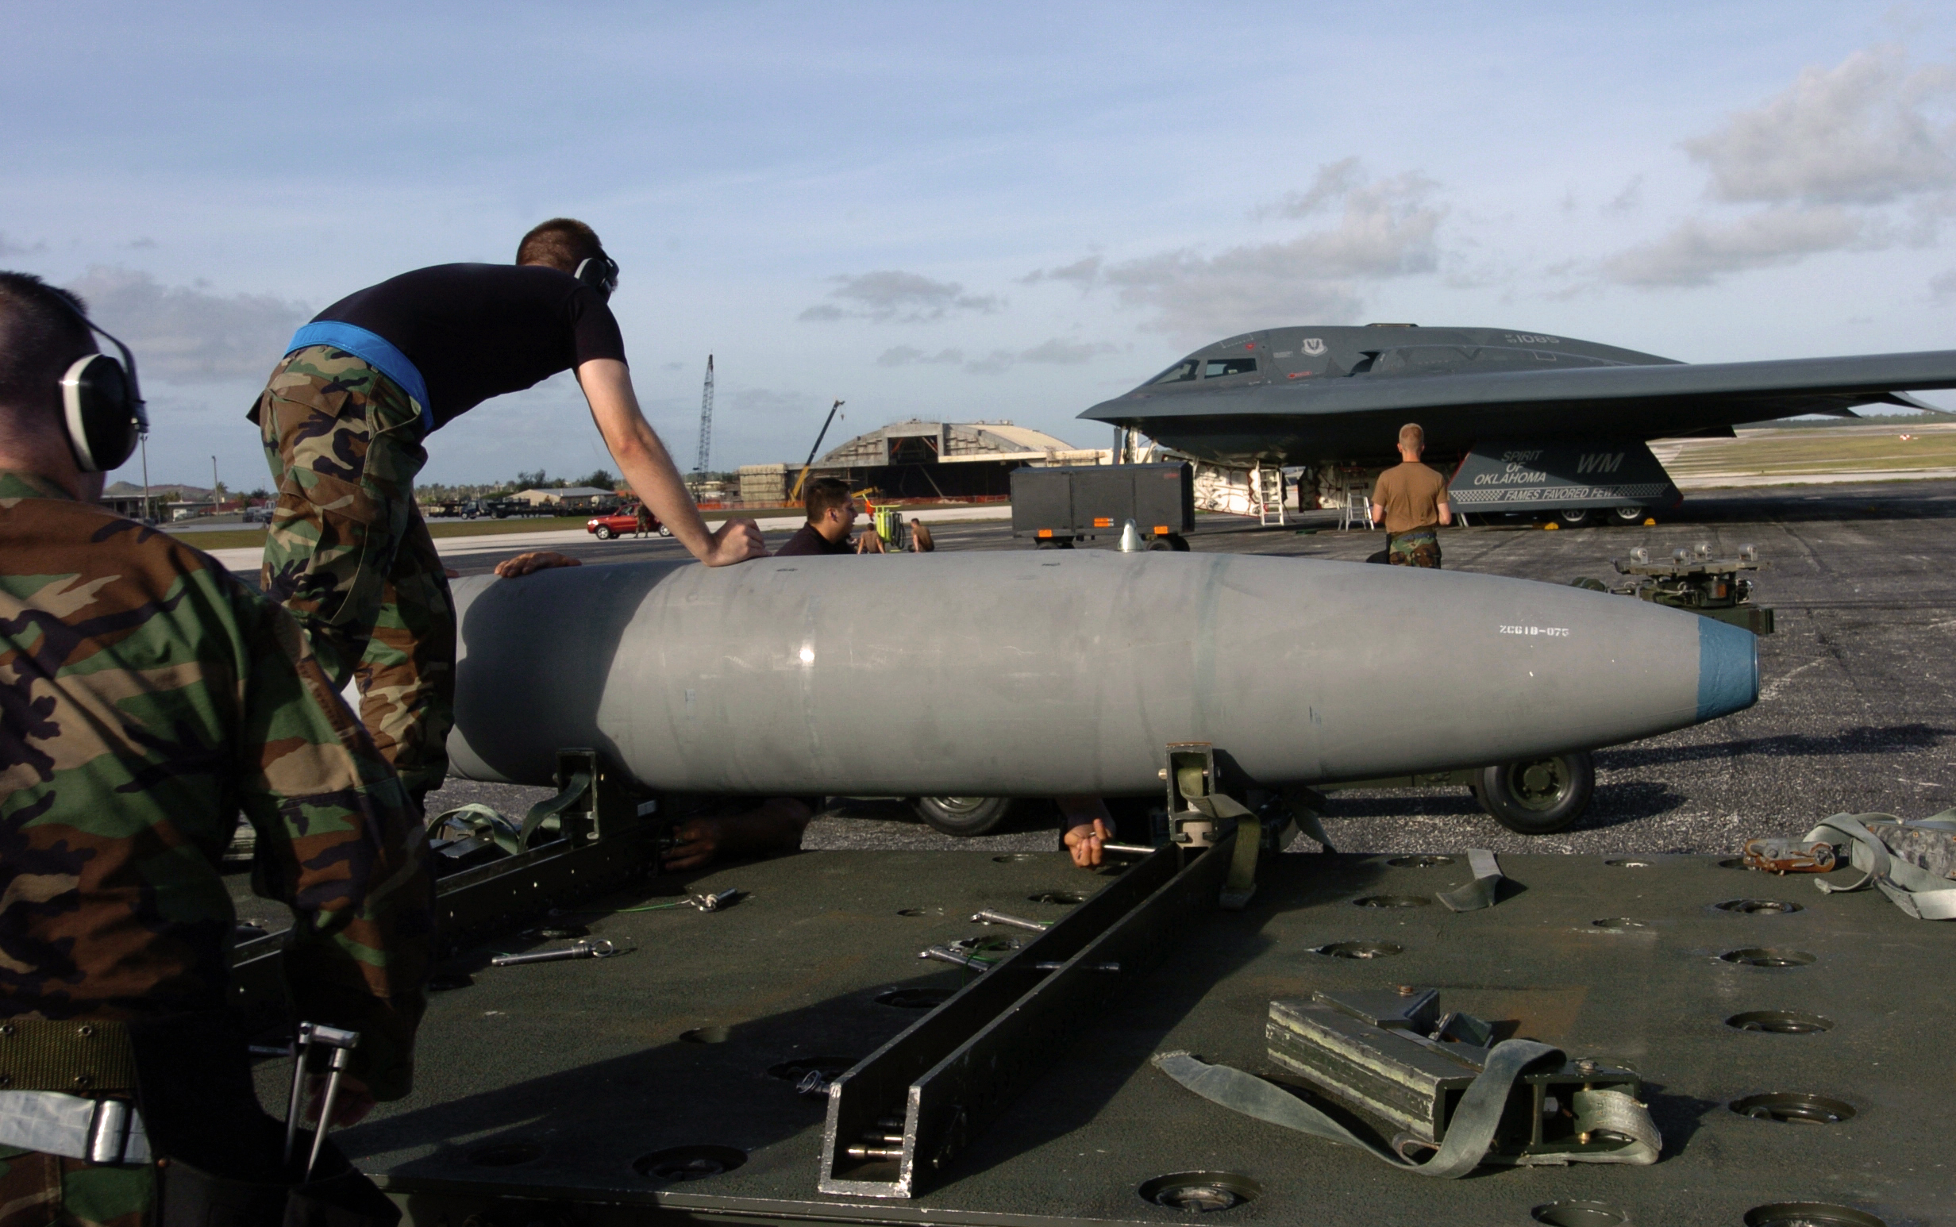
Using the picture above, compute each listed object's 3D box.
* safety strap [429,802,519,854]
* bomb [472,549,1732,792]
[{"bbox_3d":[-0.966,0.419,4.070,0.180,0.120,0.100,-2,3,18],"label":"safety strap"},{"bbox_3d":[0.050,0.106,3.873,2.600,0.475,0.457,-1,4,18],"label":"bomb"}]

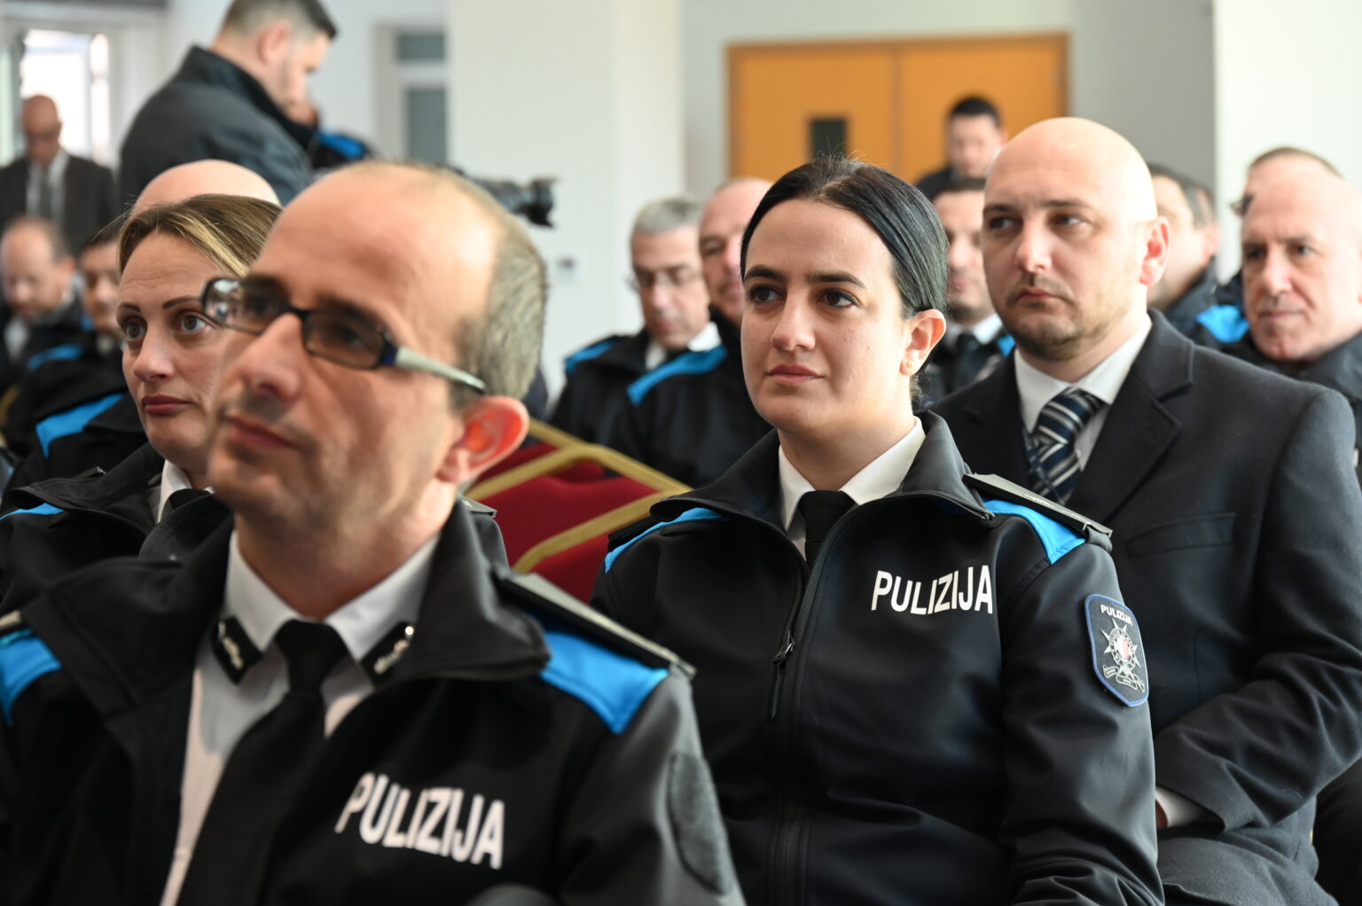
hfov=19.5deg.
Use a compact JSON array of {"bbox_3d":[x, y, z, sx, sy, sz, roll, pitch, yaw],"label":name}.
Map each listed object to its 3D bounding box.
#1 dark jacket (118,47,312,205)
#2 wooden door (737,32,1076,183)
[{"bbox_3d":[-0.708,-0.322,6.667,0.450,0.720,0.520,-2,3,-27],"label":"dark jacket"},{"bbox_3d":[0.982,-0.781,17.851,1.610,2.170,0.100,0,3,18],"label":"wooden door"}]

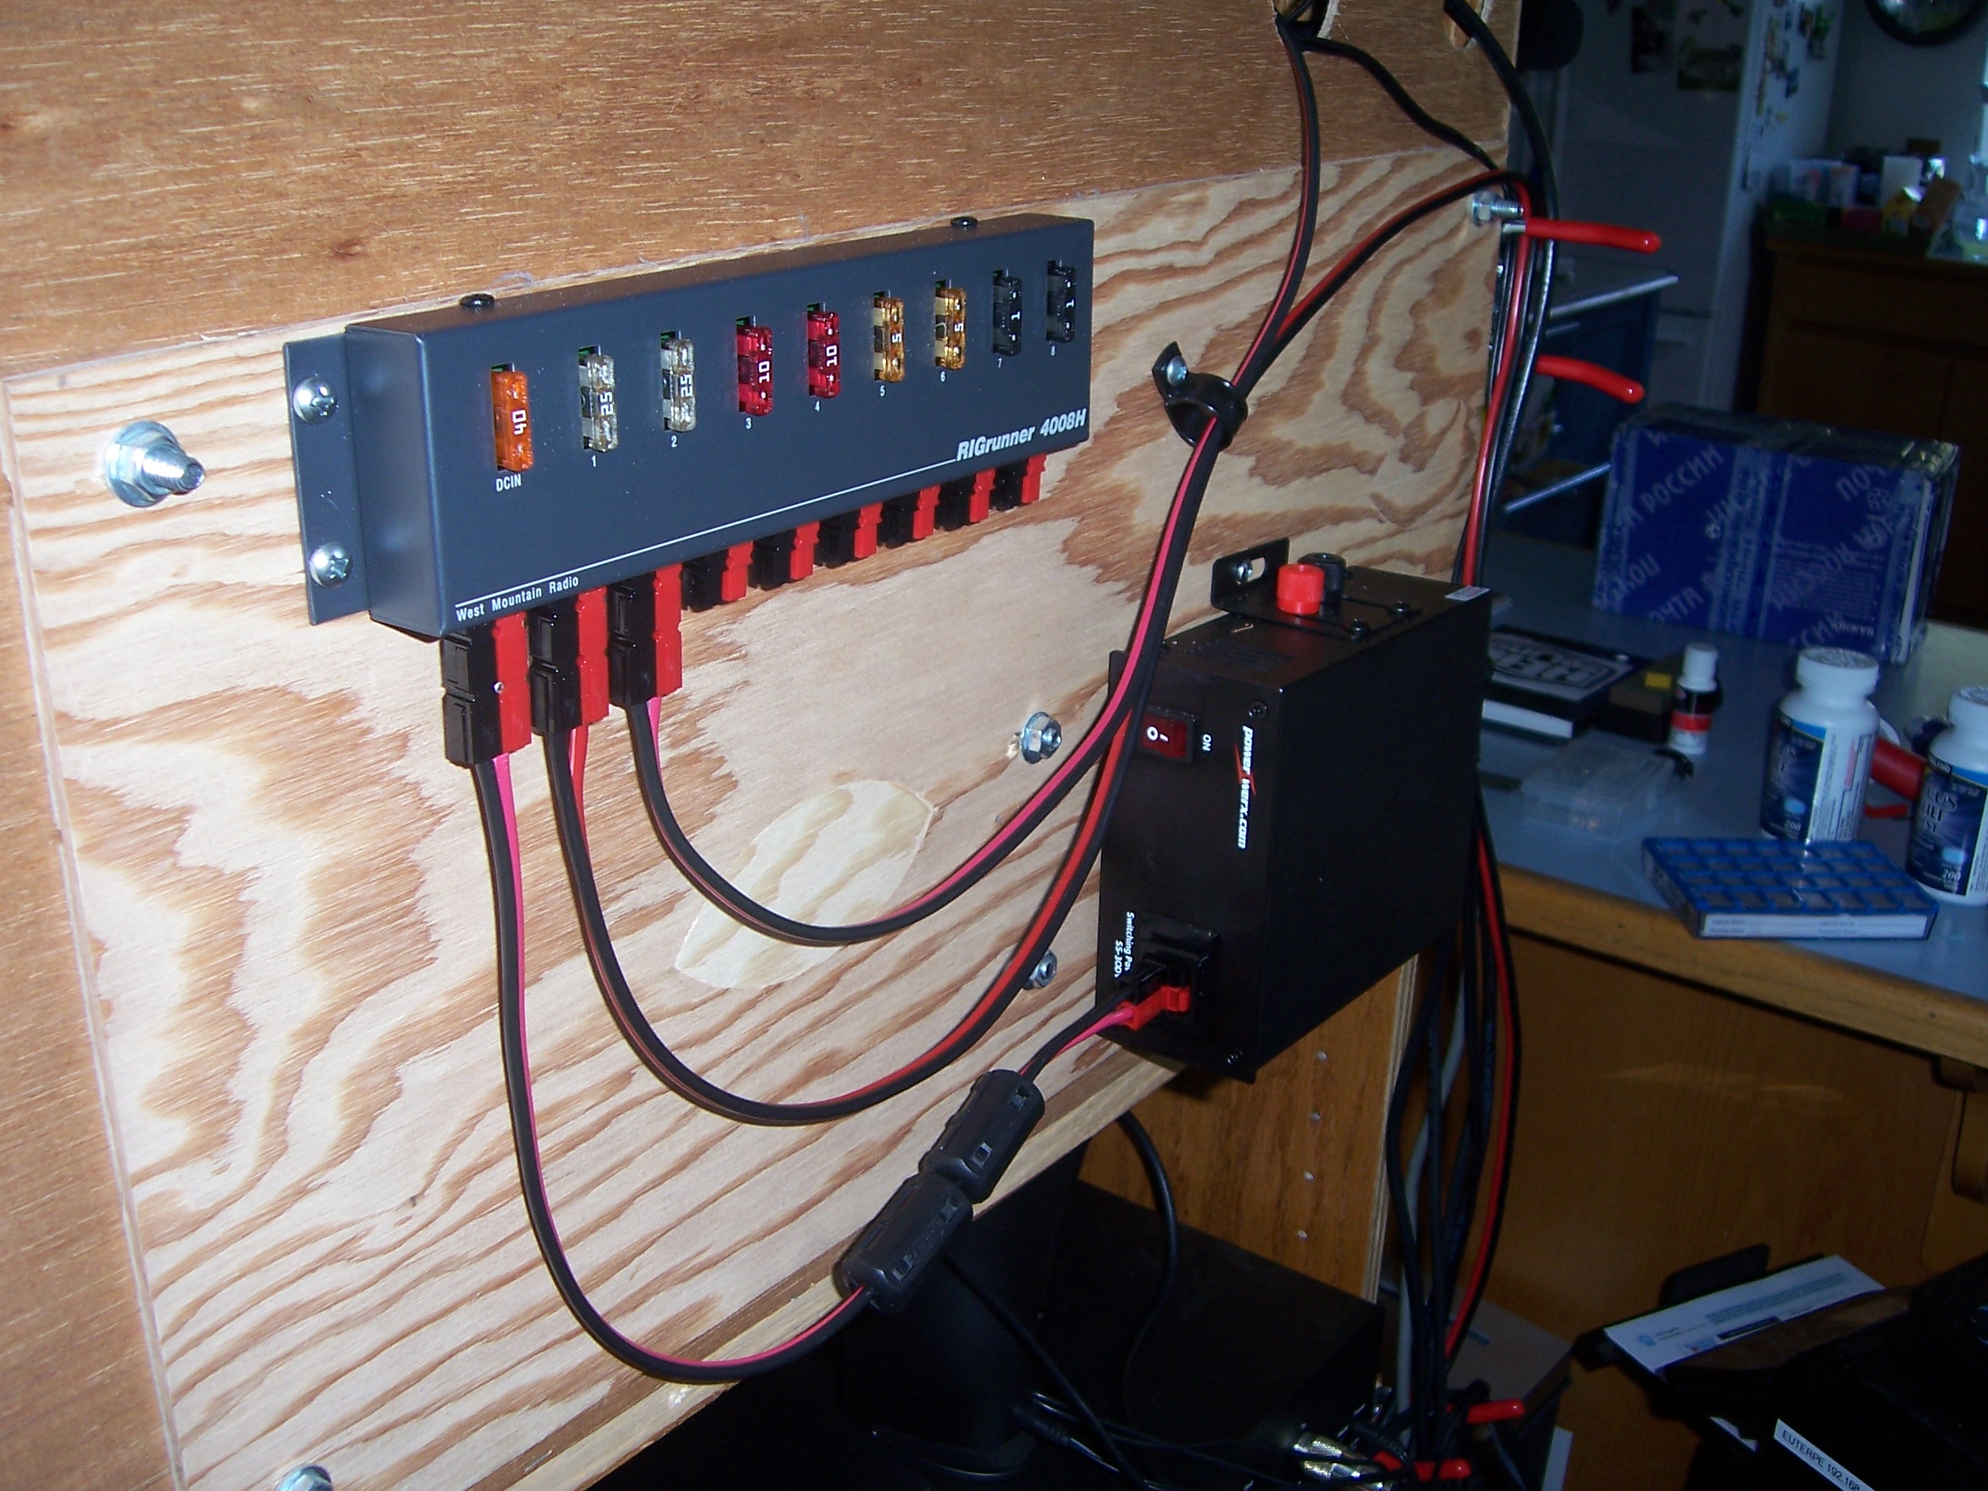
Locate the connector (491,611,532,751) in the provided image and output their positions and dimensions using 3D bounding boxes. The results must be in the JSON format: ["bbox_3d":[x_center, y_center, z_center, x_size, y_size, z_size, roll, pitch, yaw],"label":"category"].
[{"bbox_3d":[-0.101,-0.014,0.423,0.008,0.030,0.008,16,26,33],"label":"connector"}]

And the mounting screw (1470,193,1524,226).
[{"bbox_3d":[0.191,-0.201,0.776,0.016,0.014,0.014,16,26,33],"label":"mounting screw"}]

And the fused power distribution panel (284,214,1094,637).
[{"bbox_3d":[-0.047,-0.081,0.471,0.025,0.059,0.245,16,26,33],"label":"fused power distribution panel"}]

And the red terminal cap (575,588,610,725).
[{"bbox_3d":[-0.088,-0.021,0.439,0.008,0.030,0.008,16,26,33],"label":"red terminal cap"}]

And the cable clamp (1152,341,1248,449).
[{"bbox_3d":[0.064,-0.103,0.629,0.019,0.036,0.015,16,52,33],"label":"cable clamp"}]

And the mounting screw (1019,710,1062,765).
[{"bbox_3d":[0.017,-0.001,0.611,0.009,0.015,0.015,16,26,33],"label":"mounting screw"}]

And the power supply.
[{"bbox_3d":[0.102,0.013,0.690,0.061,0.141,0.146,13,22,35],"label":"power supply"}]

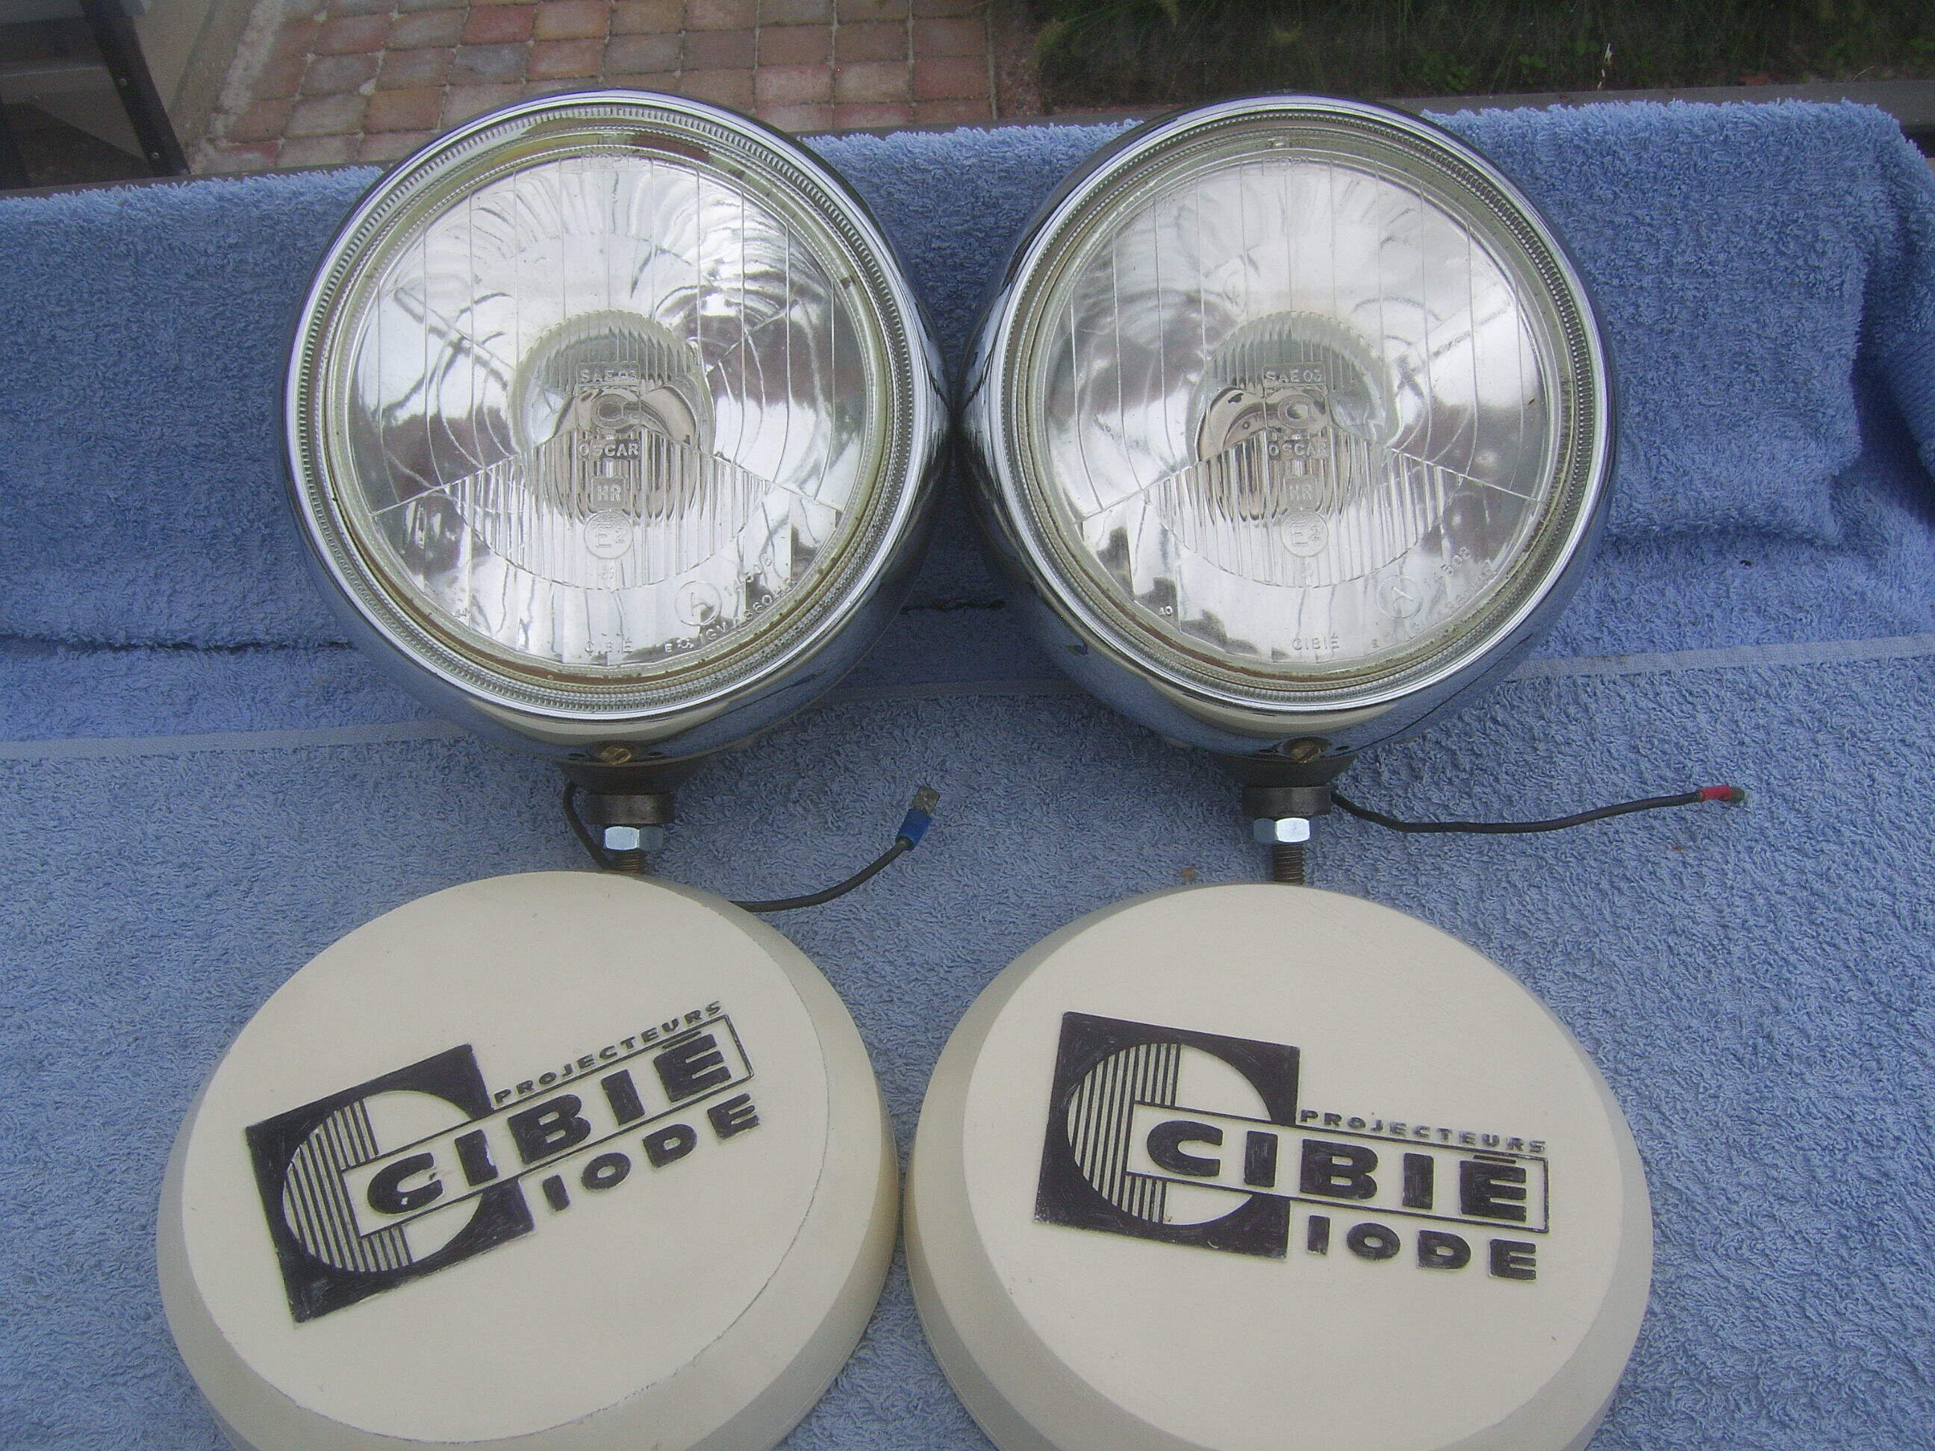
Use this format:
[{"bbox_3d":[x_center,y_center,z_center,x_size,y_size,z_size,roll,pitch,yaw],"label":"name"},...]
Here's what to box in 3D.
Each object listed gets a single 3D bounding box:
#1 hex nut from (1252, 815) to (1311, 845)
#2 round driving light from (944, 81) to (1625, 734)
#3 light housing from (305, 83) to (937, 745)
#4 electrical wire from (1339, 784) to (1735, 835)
[{"bbox_3d":[0.091,0.030,0.608,0.019,0.017,0.008,0,88,-2],"label":"hex nut"},{"bbox_3d":[0.090,-0.085,0.634,0.188,0.110,0.190,0,86,-1],"label":"round driving light"},{"bbox_3d":[-0.098,-0.082,0.618,0.188,0.110,0.190,0,85,-2],"label":"light housing"},{"bbox_3d":[0.166,0.026,0.616,0.125,0.007,0.018,-1,49,1],"label":"electrical wire"}]

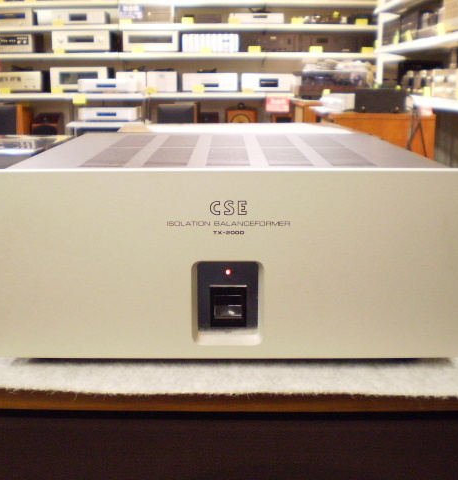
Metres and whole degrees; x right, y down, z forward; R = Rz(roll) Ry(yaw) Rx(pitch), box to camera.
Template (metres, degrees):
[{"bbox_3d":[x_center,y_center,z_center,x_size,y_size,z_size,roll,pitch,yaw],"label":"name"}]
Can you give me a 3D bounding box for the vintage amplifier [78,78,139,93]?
[{"bbox_3d":[-0.921,-1.199,5.194,0.440,0.101,0.370,0,13,0],"label":"vintage amplifier"}]

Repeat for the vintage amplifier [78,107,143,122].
[{"bbox_3d":[-0.927,-0.986,5.220,0.440,0.103,0.370,0,13,0],"label":"vintage amplifier"}]

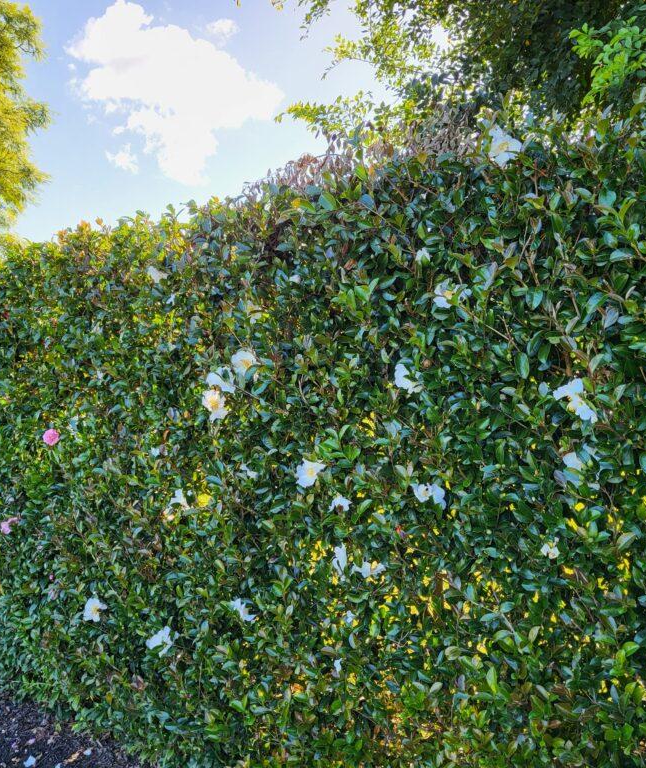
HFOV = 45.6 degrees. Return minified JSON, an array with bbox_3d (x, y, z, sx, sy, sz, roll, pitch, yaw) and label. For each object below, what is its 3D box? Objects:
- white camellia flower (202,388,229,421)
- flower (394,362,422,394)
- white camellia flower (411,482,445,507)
[{"bbox_3d":[-0.359,0.069,2.569,0.090,0.100,0.050,0,0,3],"label":"white camellia flower"},{"bbox_3d":[0.203,-0.013,1.845,0.070,0.075,0.045,0,-6,30],"label":"flower"},{"bbox_3d":[0.282,0.295,2.055,0.090,0.065,0.055,0,0,23],"label":"white camellia flower"}]

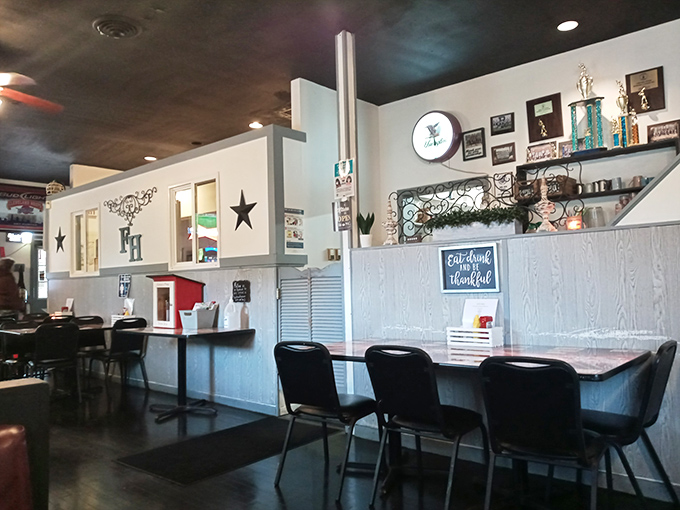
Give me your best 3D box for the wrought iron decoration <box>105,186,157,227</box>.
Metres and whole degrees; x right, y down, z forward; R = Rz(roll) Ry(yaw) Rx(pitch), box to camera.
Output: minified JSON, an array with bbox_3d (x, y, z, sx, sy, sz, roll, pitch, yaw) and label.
[{"bbox_3d":[-2.589,-0.545,6.709,1.280,0.395,0.030,-4,-4,41],"label":"wrought iron decoration"}]

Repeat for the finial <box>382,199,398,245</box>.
[{"bbox_3d":[0.379,-0.236,4.043,0.108,0.330,0.108,-4,-4,41],"label":"finial"}]

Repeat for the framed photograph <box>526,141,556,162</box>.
[{"bbox_3d":[1.772,-0.879,4.815,0.255,0.185,0.030,-4,-4,41],"label":"framed photograph"}]

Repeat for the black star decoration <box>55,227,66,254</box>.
[{"bbox_3d":[-4.115,-0.221,8.065,0.405,0.385,0.045,-4,-4,41],"label":"black star decoration"}]

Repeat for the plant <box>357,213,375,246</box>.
[{"bbox_3d":[0.204,-0.194,4.308,0.135,0.271,0.125,-2,-3,0],"label":"plant"}]

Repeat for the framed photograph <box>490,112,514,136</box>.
[{"bbox_3d":[1.526,-1.227,5.170,0.234,0.182,0.020,-4,-4,41],"label":"framed photograph"}]

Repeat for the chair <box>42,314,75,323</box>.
[{"bbox_3d":[-3.926,1.257,7.536,0.490,0.830,0.465,-4,-4,41],"label":"chair"}]

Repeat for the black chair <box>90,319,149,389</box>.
[{"bbox_3d":[-2.518,1.149,6.309,0.490,0.830,0.465,-4,-4,41],"label":"black chair"}]

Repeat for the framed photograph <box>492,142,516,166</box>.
[{"bbox_3d":[1.582,-0.971,5.319,0.237,0.184,0.020,-4,-4,41],"label":"framed photograph"}]

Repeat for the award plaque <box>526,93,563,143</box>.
[{"bbox_3d":[1.815,-1.208,4.867,0.304,0.383,0.020,-4,-4,41],"label":"award plaque"}]

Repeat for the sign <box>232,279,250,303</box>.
[{"bbox_3d":[-0.953,0.356,5.310,0.265,0.206,0.018,-4,-4,41],"label":"sign"}]

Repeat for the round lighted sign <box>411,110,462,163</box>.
[{"bbox_3d":[1.006,-1.224,5.732,0.505,0.505,0.160,-4,-4,41],"label":"round lighted sign"}]

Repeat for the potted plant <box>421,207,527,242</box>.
[{"bbox_3d":[0.877,-0.197,3.610,0.670,0.185,0.150,-4,-4,41],"label":"potted plant"}]

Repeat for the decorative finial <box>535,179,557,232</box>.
[{"bbox_3d":[1.241,-0.304,3.318,0.108,0.344,0.108,-4,-4,41],"label":"decorative finial"}]

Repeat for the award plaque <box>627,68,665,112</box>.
[{"bbox_3d":[2.431,-1.305,4.382,0.267,0.337,0.030,-4,-4,41],"label":"award plaque"}]

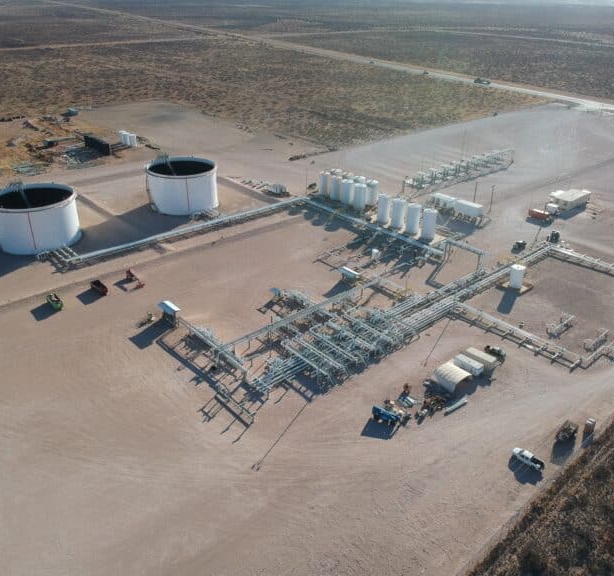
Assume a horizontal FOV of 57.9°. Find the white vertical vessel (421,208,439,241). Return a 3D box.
[{"bbox_3d":[41.340,-21.690,186.840,4.800,9.900,4.800,1,30,0],"label":"white vertical vessel"}]

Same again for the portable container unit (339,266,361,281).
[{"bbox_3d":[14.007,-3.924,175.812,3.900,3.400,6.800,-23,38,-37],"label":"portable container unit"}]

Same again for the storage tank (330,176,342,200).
[{"bbox_3d":[11.510,-39.510,218.750,4.700,8.800,4.700,1,30,0],"label":"storage tank"}]

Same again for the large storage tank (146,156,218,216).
[{"bbox_3d":[-49.909,-41.721,226.496,27.000,15.200,27.000,3,29,0],"label":"large storage tank"}]

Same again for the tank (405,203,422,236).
[{"bbox_3d":[36.510,-23.830,190.520,4.800,9.900,4.800,1,30,0],"label":"tank"}]

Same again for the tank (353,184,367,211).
[{"bbox_3d":[20.210,-34.560,210.000,4.750,9.000,4.750,1,30,0],"label":"tank"}]

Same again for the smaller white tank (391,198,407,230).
[{"bbox_3d":[35.577,-28.784,215.554,4.590,10.500,4.590,3,29,0],"label":"smaller white tank"}]

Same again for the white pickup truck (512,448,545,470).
[{"bbox_3d":[44.747,34.521,112.272,5.700,1.860,1.980,24,35,32],"label":"white pickup truck"}]

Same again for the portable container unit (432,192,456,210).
[{"bbox_3d":[58.165,-36.799,235.059,3.300,3.700,9.200,-24,39,-38],"label":"portable container unit"}]

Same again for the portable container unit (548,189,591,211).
[{"bbox_3d":[103.120,-35.070,217.960,14.820,3.590,9.060,-18,35,-30],"label":"portable container unit"}]

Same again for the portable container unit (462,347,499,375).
[{"bbox_3d":[44.121,18.106,140.738,6.800,2.600,2.420,27,37,36],"label":"portable container unit"}]

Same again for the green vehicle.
[{"bbox_3d":[-67.220,3.940,147.790,2.420,1.850,5.900,-21,36,-33],"label":"green vehicle"}]

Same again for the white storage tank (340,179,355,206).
[{"bbox_3d":[17.135,-39.632,233.732,5.040,10.100,5.040,3,29,0],"label":"white storage tank"}]

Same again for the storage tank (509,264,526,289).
[{"bbox_3d":[60.170,-3.380,158.880,3.630,6.050,3.630,1,30,0],"label":"storage tank"}]

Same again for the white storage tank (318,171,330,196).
[{"bbox_3d":[7.714,-45.446,243.805,4.940,9.600,4.940,3,29,0],"label":"white storage tank"}]

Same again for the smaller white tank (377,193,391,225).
[{"bbox_3d":[27.630,-28.290,198.200,4.800,9.900,4.800,1,30,0],"label":"smaller white tank"}]

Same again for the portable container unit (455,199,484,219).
[{"bbox_3d":[66.999,-32.941,228.935,3.600,3.700,9.600,-24,39,-38],"label":"portable container unit"}]

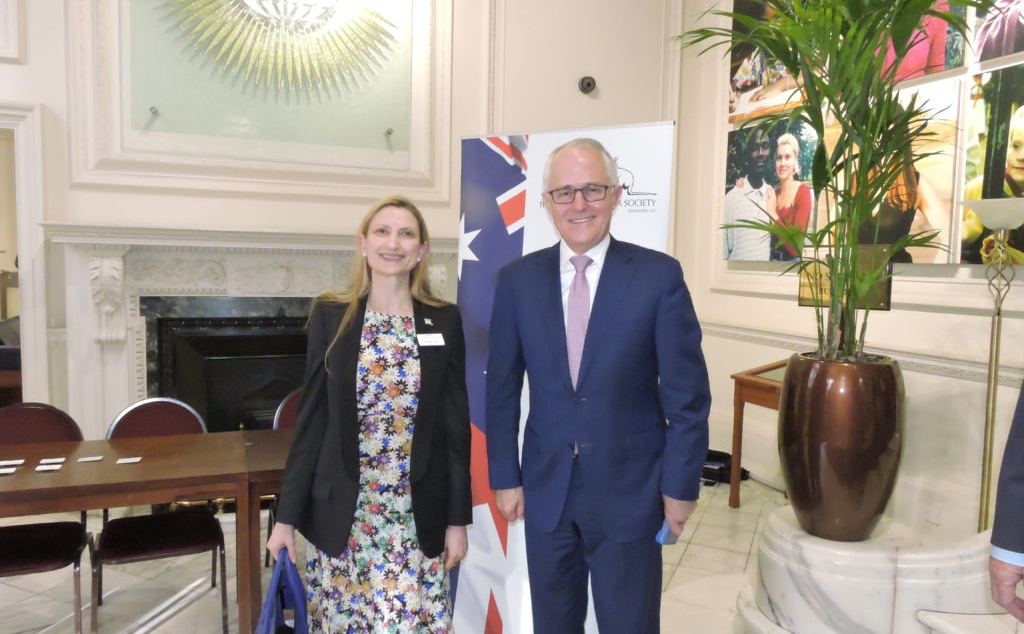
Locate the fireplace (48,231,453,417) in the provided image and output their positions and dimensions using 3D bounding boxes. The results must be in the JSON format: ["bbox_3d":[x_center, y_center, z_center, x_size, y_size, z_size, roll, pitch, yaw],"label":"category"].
[{"bbox_3d":[-1.452,0.327,4.457,2.491,1.699,0.340,0,4,-19],"label":"fireplace"}]

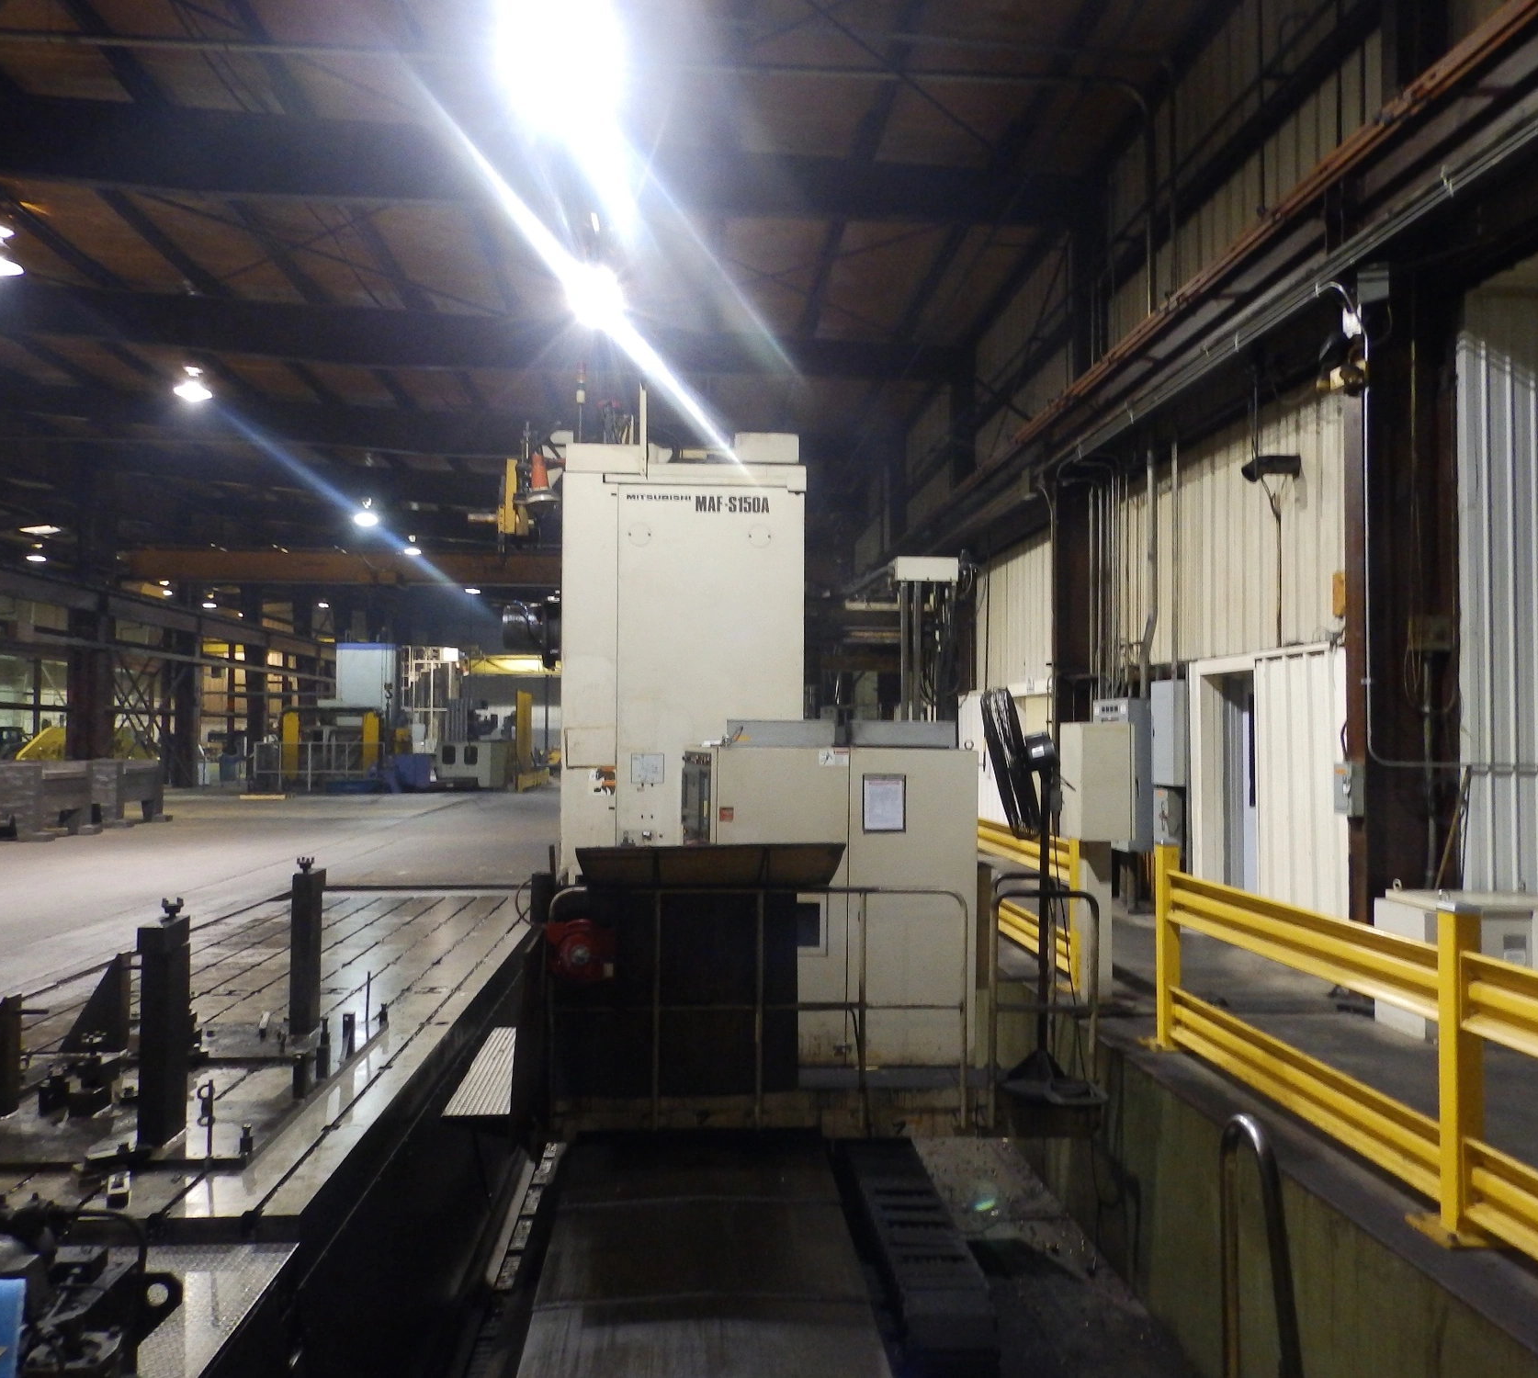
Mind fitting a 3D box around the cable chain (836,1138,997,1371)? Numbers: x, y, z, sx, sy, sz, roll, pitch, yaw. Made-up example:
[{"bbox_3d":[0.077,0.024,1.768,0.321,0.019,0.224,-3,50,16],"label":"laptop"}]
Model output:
[{"bbox_3d":[0.733,2.879,6.123,0.425,0.310,2.280,1,-2,-4],"label":"cable chain"}]

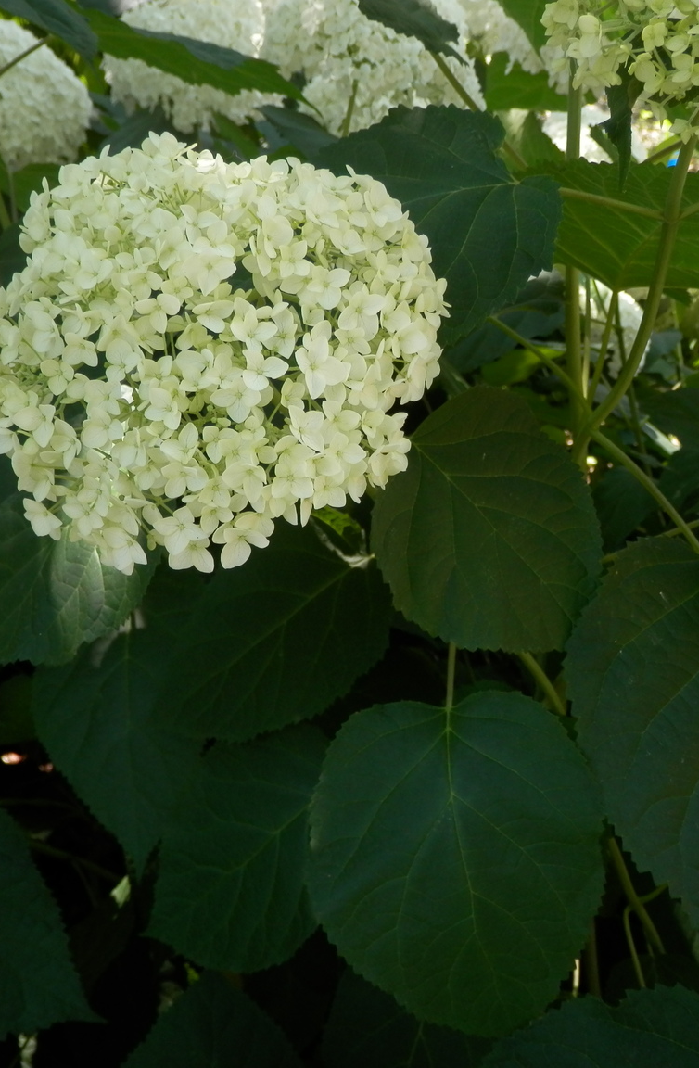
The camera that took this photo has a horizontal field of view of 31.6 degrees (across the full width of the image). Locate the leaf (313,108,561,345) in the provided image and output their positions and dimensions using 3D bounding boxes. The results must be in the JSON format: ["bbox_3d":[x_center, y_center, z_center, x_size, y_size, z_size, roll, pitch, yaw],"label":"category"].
[{"bbox_3d":[0.032,-0.146,0.580,0.137,0.116,0.030,-13,-12,0],"label":"leaf"}]

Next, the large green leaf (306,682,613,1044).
[{"bbox_3d":[0.041,0.128,0.480,0.115,0.140,0.025,2,-20,1],"label":"large green leaf"}]

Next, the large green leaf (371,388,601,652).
[{"bbox_3d":[0.054,-0.003,0.510,0.083,0.112,0.028,-29,-13,-1],"label":"large green leaf"}]

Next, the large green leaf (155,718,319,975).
[{"bbox_3d":[-0.044,0.140,0.540,0.117,0.025,0.090,-36,72,-19],"label":"large green leaf"}]

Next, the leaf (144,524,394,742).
[{"bbox_3d":[-0.037,0.047,0.550,0.128,0.025,0.080,-39,75,-17],"label":"leaf"}]

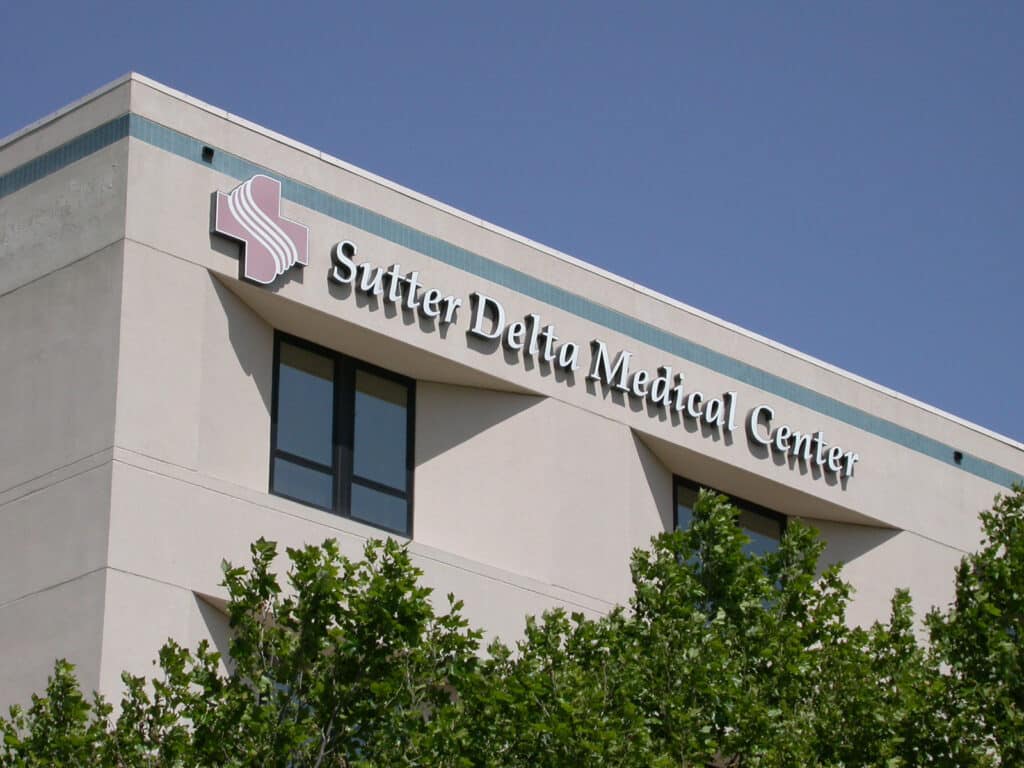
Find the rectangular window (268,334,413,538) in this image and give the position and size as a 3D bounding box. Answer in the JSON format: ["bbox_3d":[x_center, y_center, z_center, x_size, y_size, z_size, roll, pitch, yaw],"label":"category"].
[{"bbox_3d":[-2.092,0.656,39.399,2.366,2.156,0.130,20,-30,-41],"label":"rectangular window"}]

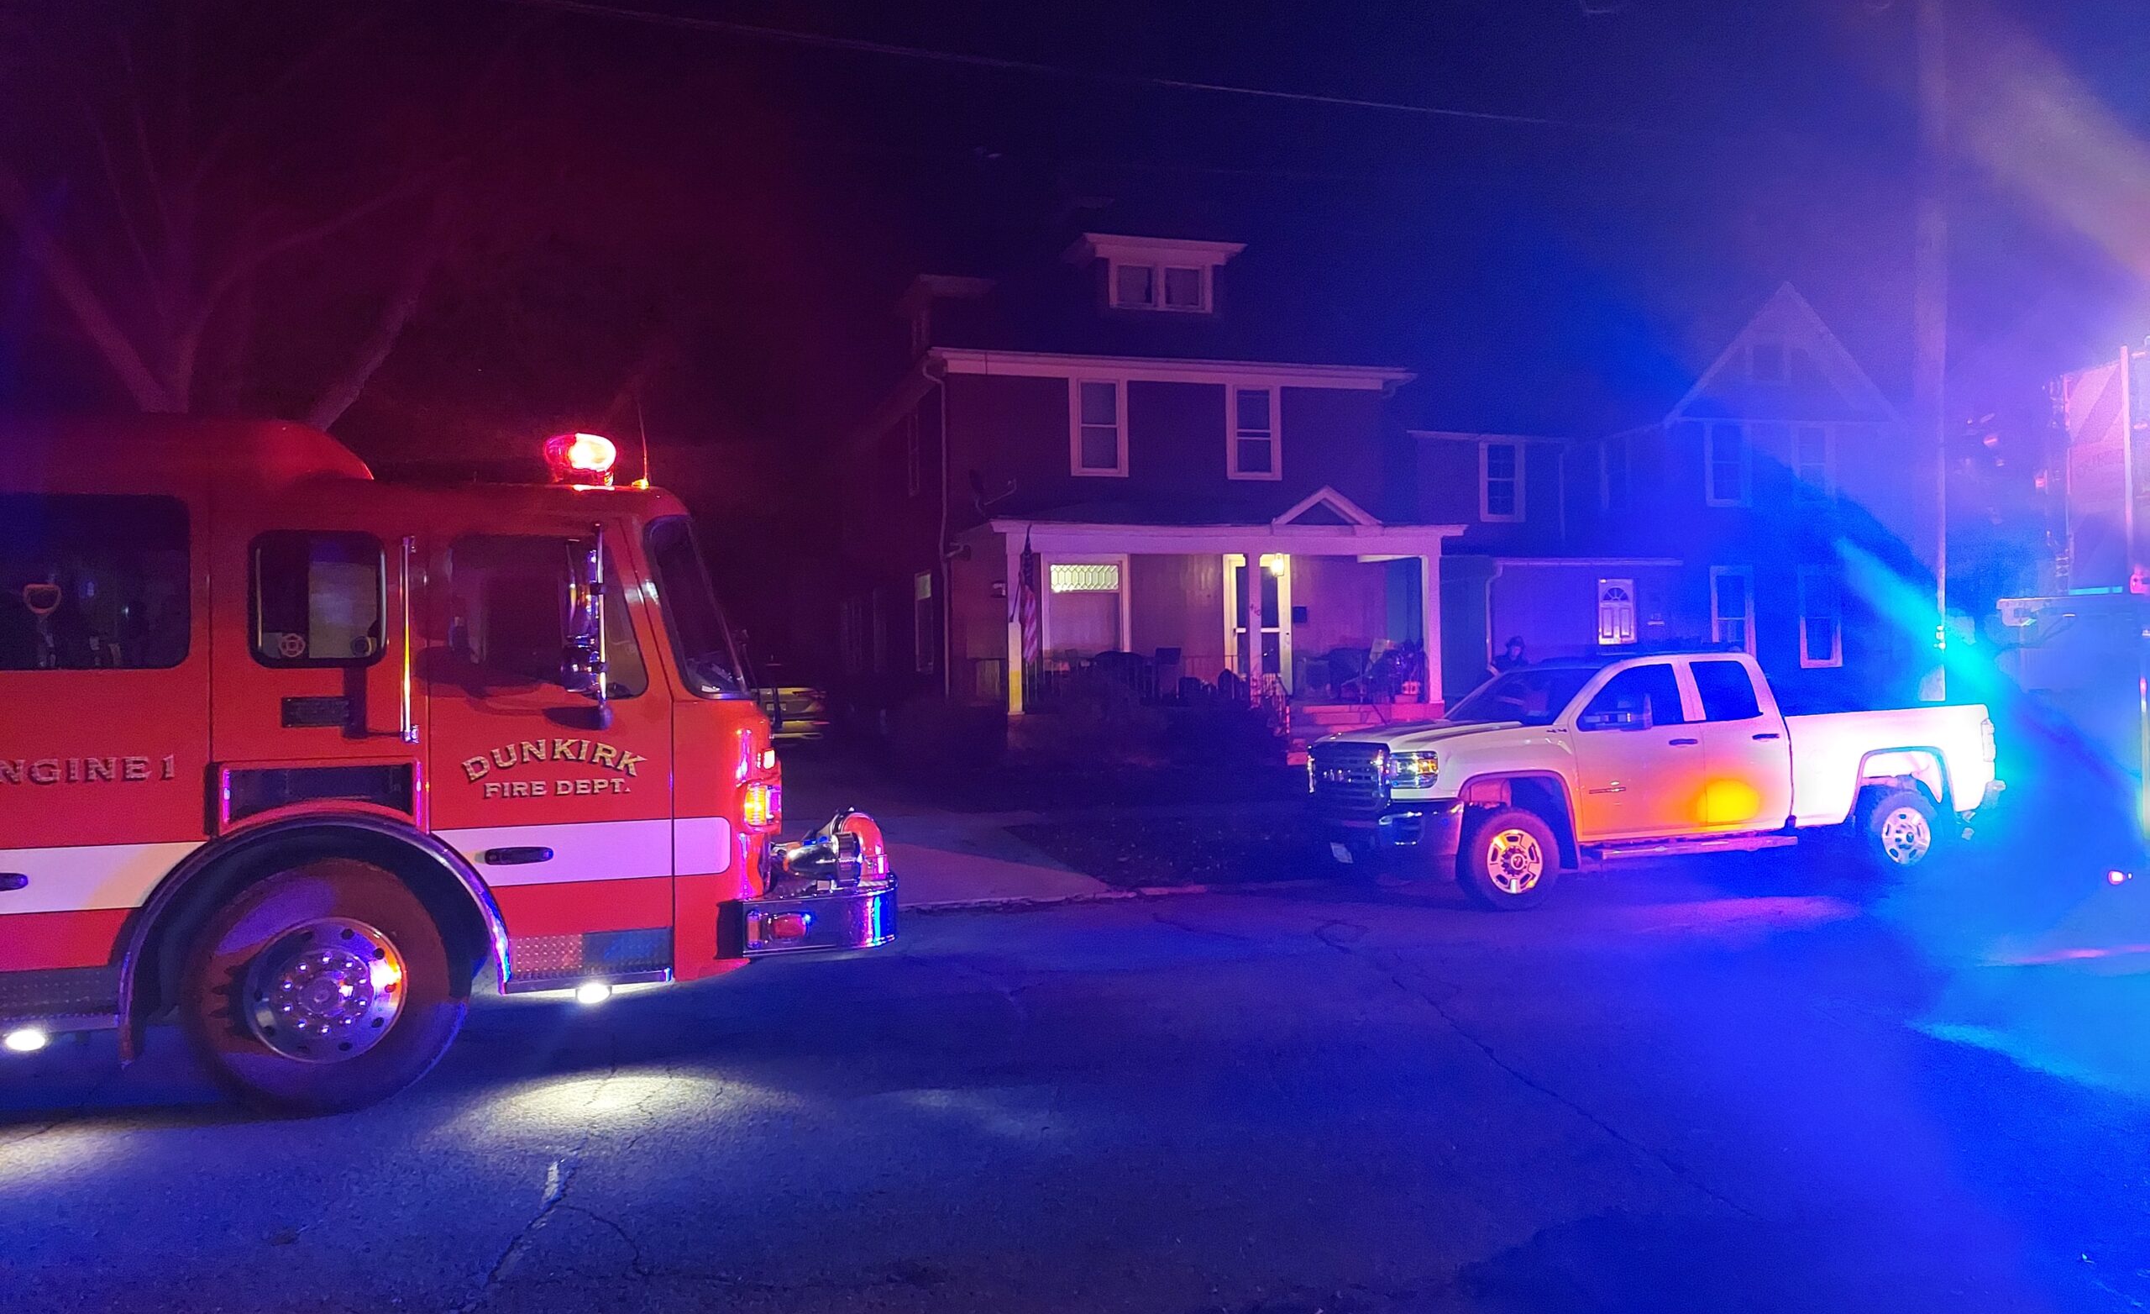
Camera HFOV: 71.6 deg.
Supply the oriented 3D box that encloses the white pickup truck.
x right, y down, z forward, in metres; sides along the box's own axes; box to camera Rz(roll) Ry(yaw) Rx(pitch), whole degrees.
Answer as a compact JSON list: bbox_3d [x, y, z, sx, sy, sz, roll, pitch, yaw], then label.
[{"bbox_3d":[4.942,0.951,12.866,5.840,1.970,2.080,-1,0,-17],"label":"white pickup truck"}]

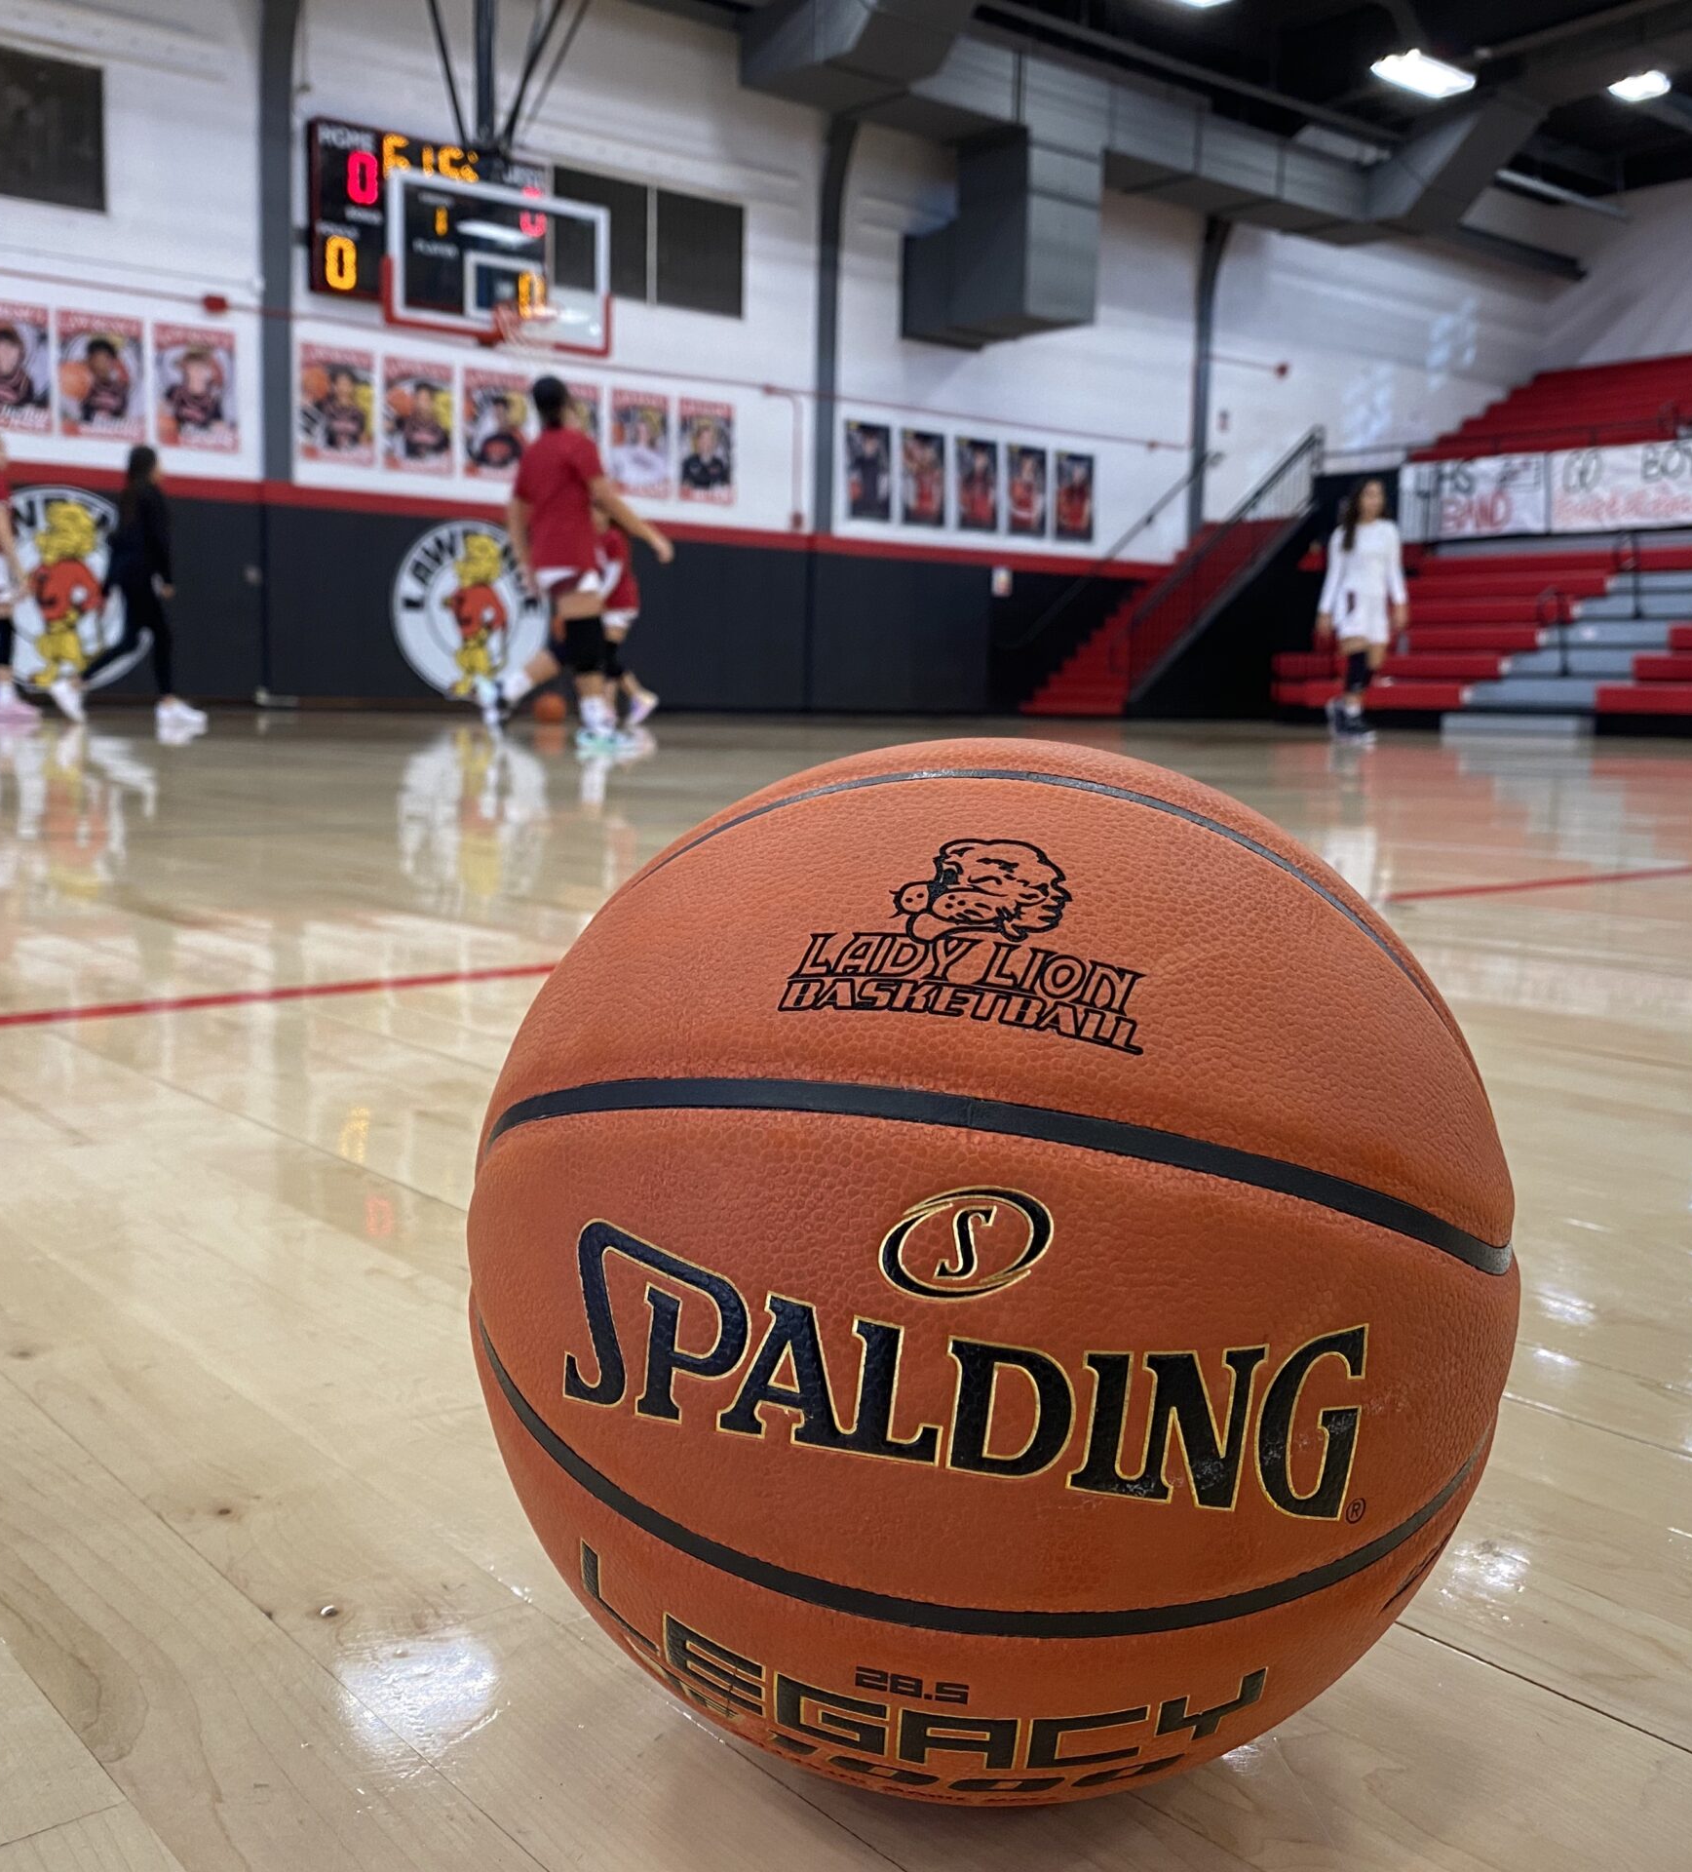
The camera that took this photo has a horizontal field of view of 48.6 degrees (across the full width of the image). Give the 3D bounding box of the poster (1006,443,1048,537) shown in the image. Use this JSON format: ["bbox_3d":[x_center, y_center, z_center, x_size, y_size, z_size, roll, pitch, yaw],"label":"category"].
[{"bbox_3d":[2.364,-5.759,24.326,0.681,1.133,0.025,-5,9,-39],"label":"poster"}]

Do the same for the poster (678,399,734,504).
[{"bbox_3d":[-1.518,-5.254,20.343,0.710,1.081,0.030,-5,9,-38],"label":"poster"}]

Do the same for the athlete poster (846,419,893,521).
[{"bbox_3d":[0.266,-5.383,21.761,0.710,1.102,0.030,-5,9,-38],"label":"athlete poster"}]

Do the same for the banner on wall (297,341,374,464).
[{"bbox_3d":[-4.944,-5.172,18.309,0.754,1.089,0.025,-5,9,-39],"label":"banner on wall"}]

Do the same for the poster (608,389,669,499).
[{"bbox_3d":[-2.237,-5.383,20.538,0.754,1.089,0.025,-5,9,-39],"label":"poster"}]

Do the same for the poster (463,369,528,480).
[{"bbox_3d":[-3.599,-5.268,19.418,0.754,1.089,0.025,-5,9,-39],"label":"poster"}]

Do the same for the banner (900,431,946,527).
[{"bbox_3d":[0.978,-5.646,23.185,0.681,1.133,0.025,-5,9,-39],"label":"banner"}]

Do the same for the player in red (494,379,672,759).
[{"bbox_3d":[-1.283,-1.807,9.104,0.600,1.700,0.720,8,10,43],"label":"player in red"}]

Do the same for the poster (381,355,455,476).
[{"bbox_3d":[-4.282,-5.213,18.856,0.754,1.089,0.025,-5,9,-39],"label":"poster"}]

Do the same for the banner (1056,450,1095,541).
[{"bbox_3d":[2.914,-5.576,23.866,0.710,1.105,0.030,-5,9,-38],"label":"banner"}]

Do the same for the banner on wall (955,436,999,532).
[{"bbox_3d":[1.601,-5.480,22.823,0.710,1.099,0.030,-5,9,-38],"label":"banner on wall"}]

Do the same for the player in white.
[{"bbox_3d":[3.347,-2.090,12.191,0.520,1.680,0.380,0,7,-7],"label":"player in white"}]

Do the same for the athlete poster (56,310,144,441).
[{"bbox_3d":[-6.688,-5.027,16.874,0.754,1.089,0.025,-5,9,-39],"label":"athlete poster"}]

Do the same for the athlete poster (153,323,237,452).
[{"bbox_3d":[-6.025,-5.079,17.420,0.754,1.089,0.025,-5,9,-39],"label":"athlete poster"}]

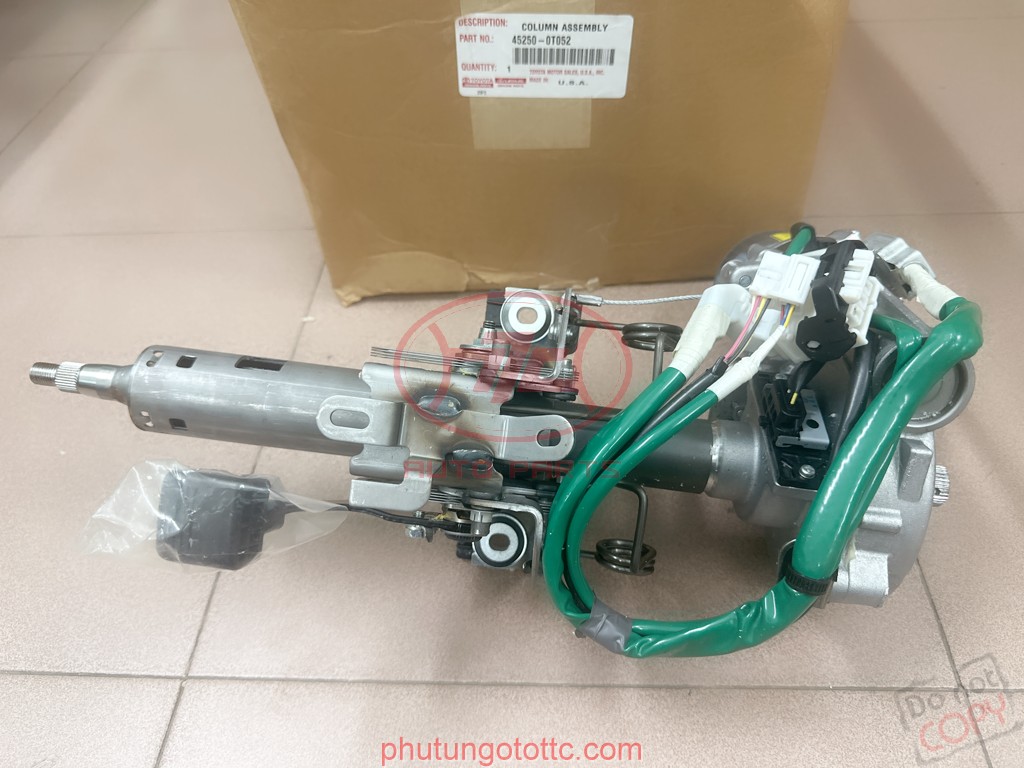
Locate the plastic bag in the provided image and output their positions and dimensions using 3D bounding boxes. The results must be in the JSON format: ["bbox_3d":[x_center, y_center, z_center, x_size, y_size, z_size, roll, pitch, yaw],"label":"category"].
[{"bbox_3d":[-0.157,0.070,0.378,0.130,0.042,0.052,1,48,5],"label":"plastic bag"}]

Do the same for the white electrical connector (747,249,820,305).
[{"bbox_3d":[0.163,-0.061,0.421,0.033,0.013,0.028,19,80,32],"label":"white electrical connector"}]

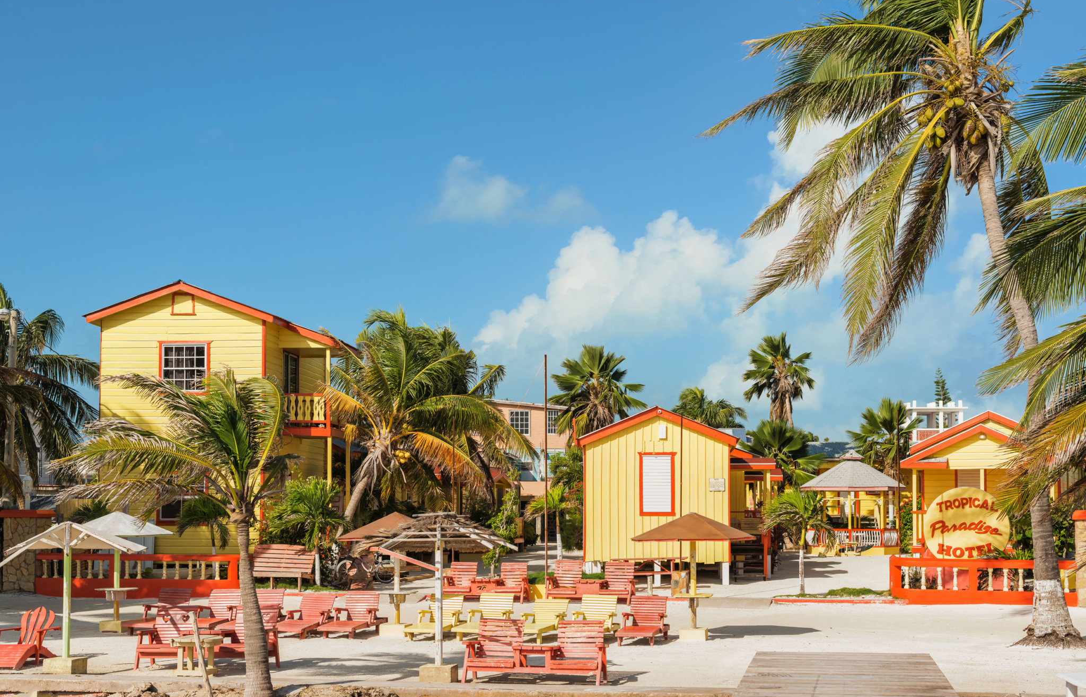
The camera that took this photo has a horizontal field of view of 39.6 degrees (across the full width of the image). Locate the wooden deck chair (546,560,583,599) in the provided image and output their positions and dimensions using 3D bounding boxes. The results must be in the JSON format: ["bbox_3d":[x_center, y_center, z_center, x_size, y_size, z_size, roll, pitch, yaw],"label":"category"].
[{"bbox_3d":[0.458,4.926,31.900,0.680,0.920,0.820,-1,-6,13],"label":"wooden deck chair"}]

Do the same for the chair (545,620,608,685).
[{"bbox_3d":[0.464,4.068,20.284,0.800,0.820,0.800,-1,-6,9],"label":"chair"}]

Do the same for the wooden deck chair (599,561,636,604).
[{"bbox_3d":[1.573,4.924,31.600,0.680,0.920,0.820,-1,-6,13],"label":"wooden deck chair"}]

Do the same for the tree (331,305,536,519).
[{"bbox_3d":[-3.150,2.693,41.642,5.800,7.500,5.600,0,-6,0],"label":"tree"}]

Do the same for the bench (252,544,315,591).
[{"bbox_3d":[-6.809,5.606,38.404,1.700,1.120,0.750,-2,-6,19],"label":"bench"}]

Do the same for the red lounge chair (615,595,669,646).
[{"bbox_3d":[1.700,4.583,25.489,0.740,0.730,1.900,-1,-6,13],"label":"red lounge chair"}]

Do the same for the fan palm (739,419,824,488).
[{"bbox_3d":[8.850,5.145,55.763,3.100,4.900,2.900,0,-5,0],"label":"fan palm"}]

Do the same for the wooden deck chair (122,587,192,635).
[{"bbox_3d":[-6.400,4.431,25.281,0.720,0.720,1.850,-1,-6,11],"label":"wooden deck chair"}]

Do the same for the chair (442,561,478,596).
[{"bbox_3d":[-1.780,4.996,32.300,0.680,0.900,0.820,-1,-6,13],"label":"chair"}]

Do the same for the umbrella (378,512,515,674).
[{"bbox_3d":[-1.316,3.054,18.586,1.900,2.100,1.900,0,-6,0],"label":"umbrella"}]

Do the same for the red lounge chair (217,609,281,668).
[{"bbox_3d":[-4.320,4.193,21.910,0.700,0.860,0.900,-1,-5,12],"label":"red lounge chair"}]

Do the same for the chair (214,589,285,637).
[{"bbox_3d":[-5.100,4.670,26.486,0.700,0.740,1.600,-1,-5,15],"label":"chair"}]

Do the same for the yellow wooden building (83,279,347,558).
[{"bbox_3d":[-8.291,2.623,42.902,6.870,8.050,8.000,-1,-6,5],"label":"yellow wooden building"}]

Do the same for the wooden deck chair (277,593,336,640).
[{"bbox_3d":[-3.930,4.364,24.634,0.720,0.720,1.850,-1,-6,11],"label":"wooden deck chair"}]

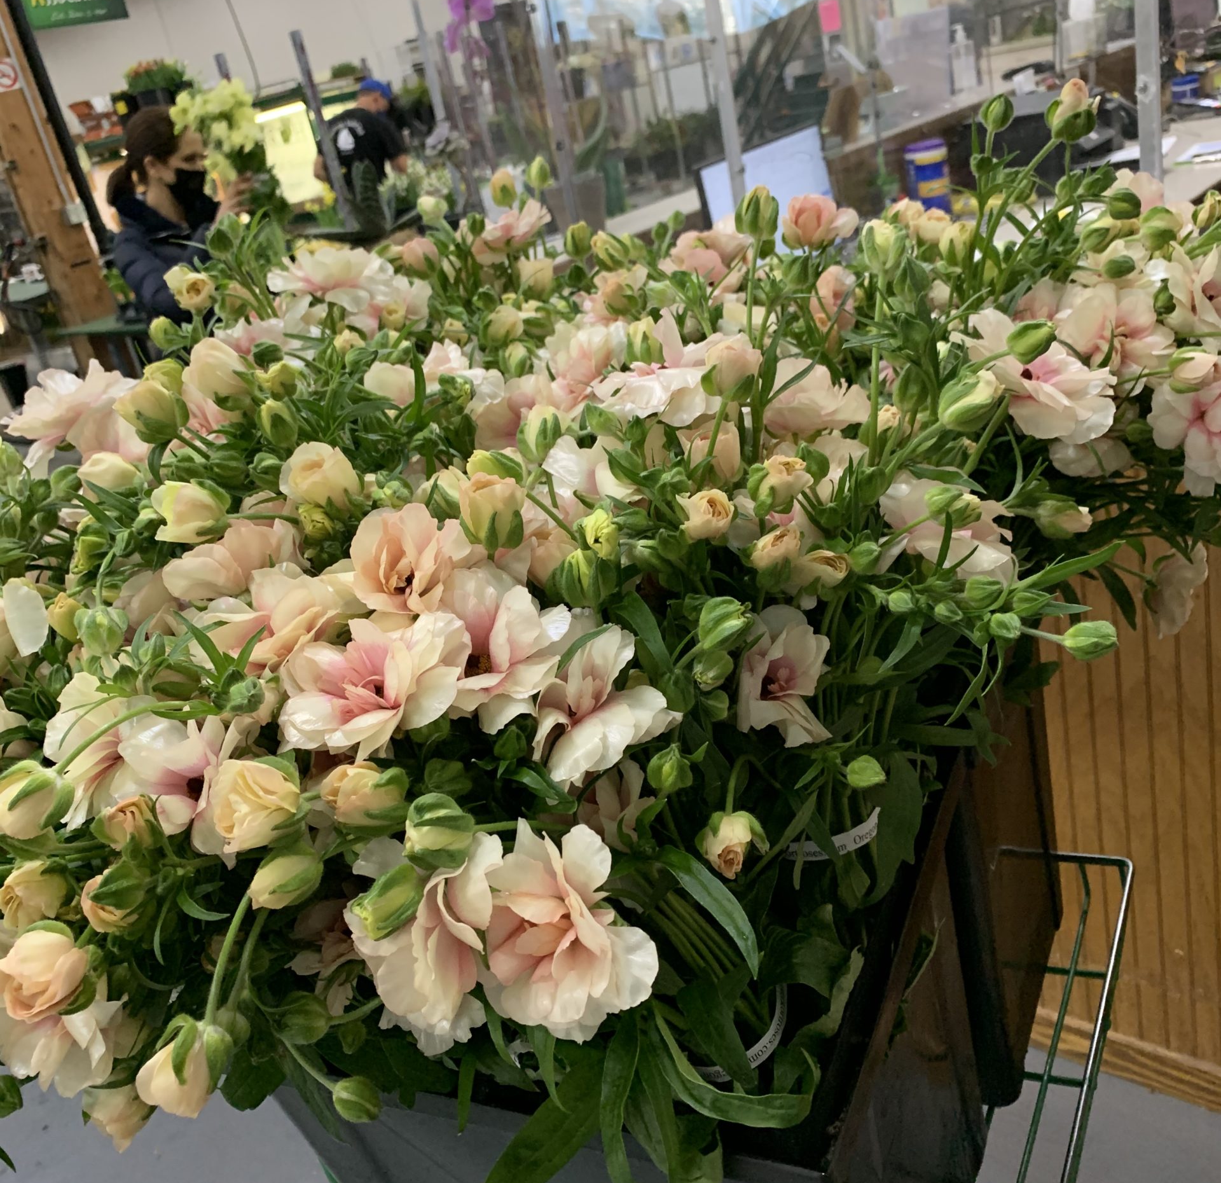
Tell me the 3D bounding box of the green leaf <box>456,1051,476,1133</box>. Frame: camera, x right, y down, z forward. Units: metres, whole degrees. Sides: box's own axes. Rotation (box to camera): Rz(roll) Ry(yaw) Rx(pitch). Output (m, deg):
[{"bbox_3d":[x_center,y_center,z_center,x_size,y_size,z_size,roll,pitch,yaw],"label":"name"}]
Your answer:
[{"bbox_3d":[-0.064,0.221,0.540,0.008,0.037,0.007,9,-6,-5],"label":"green leaf"}]

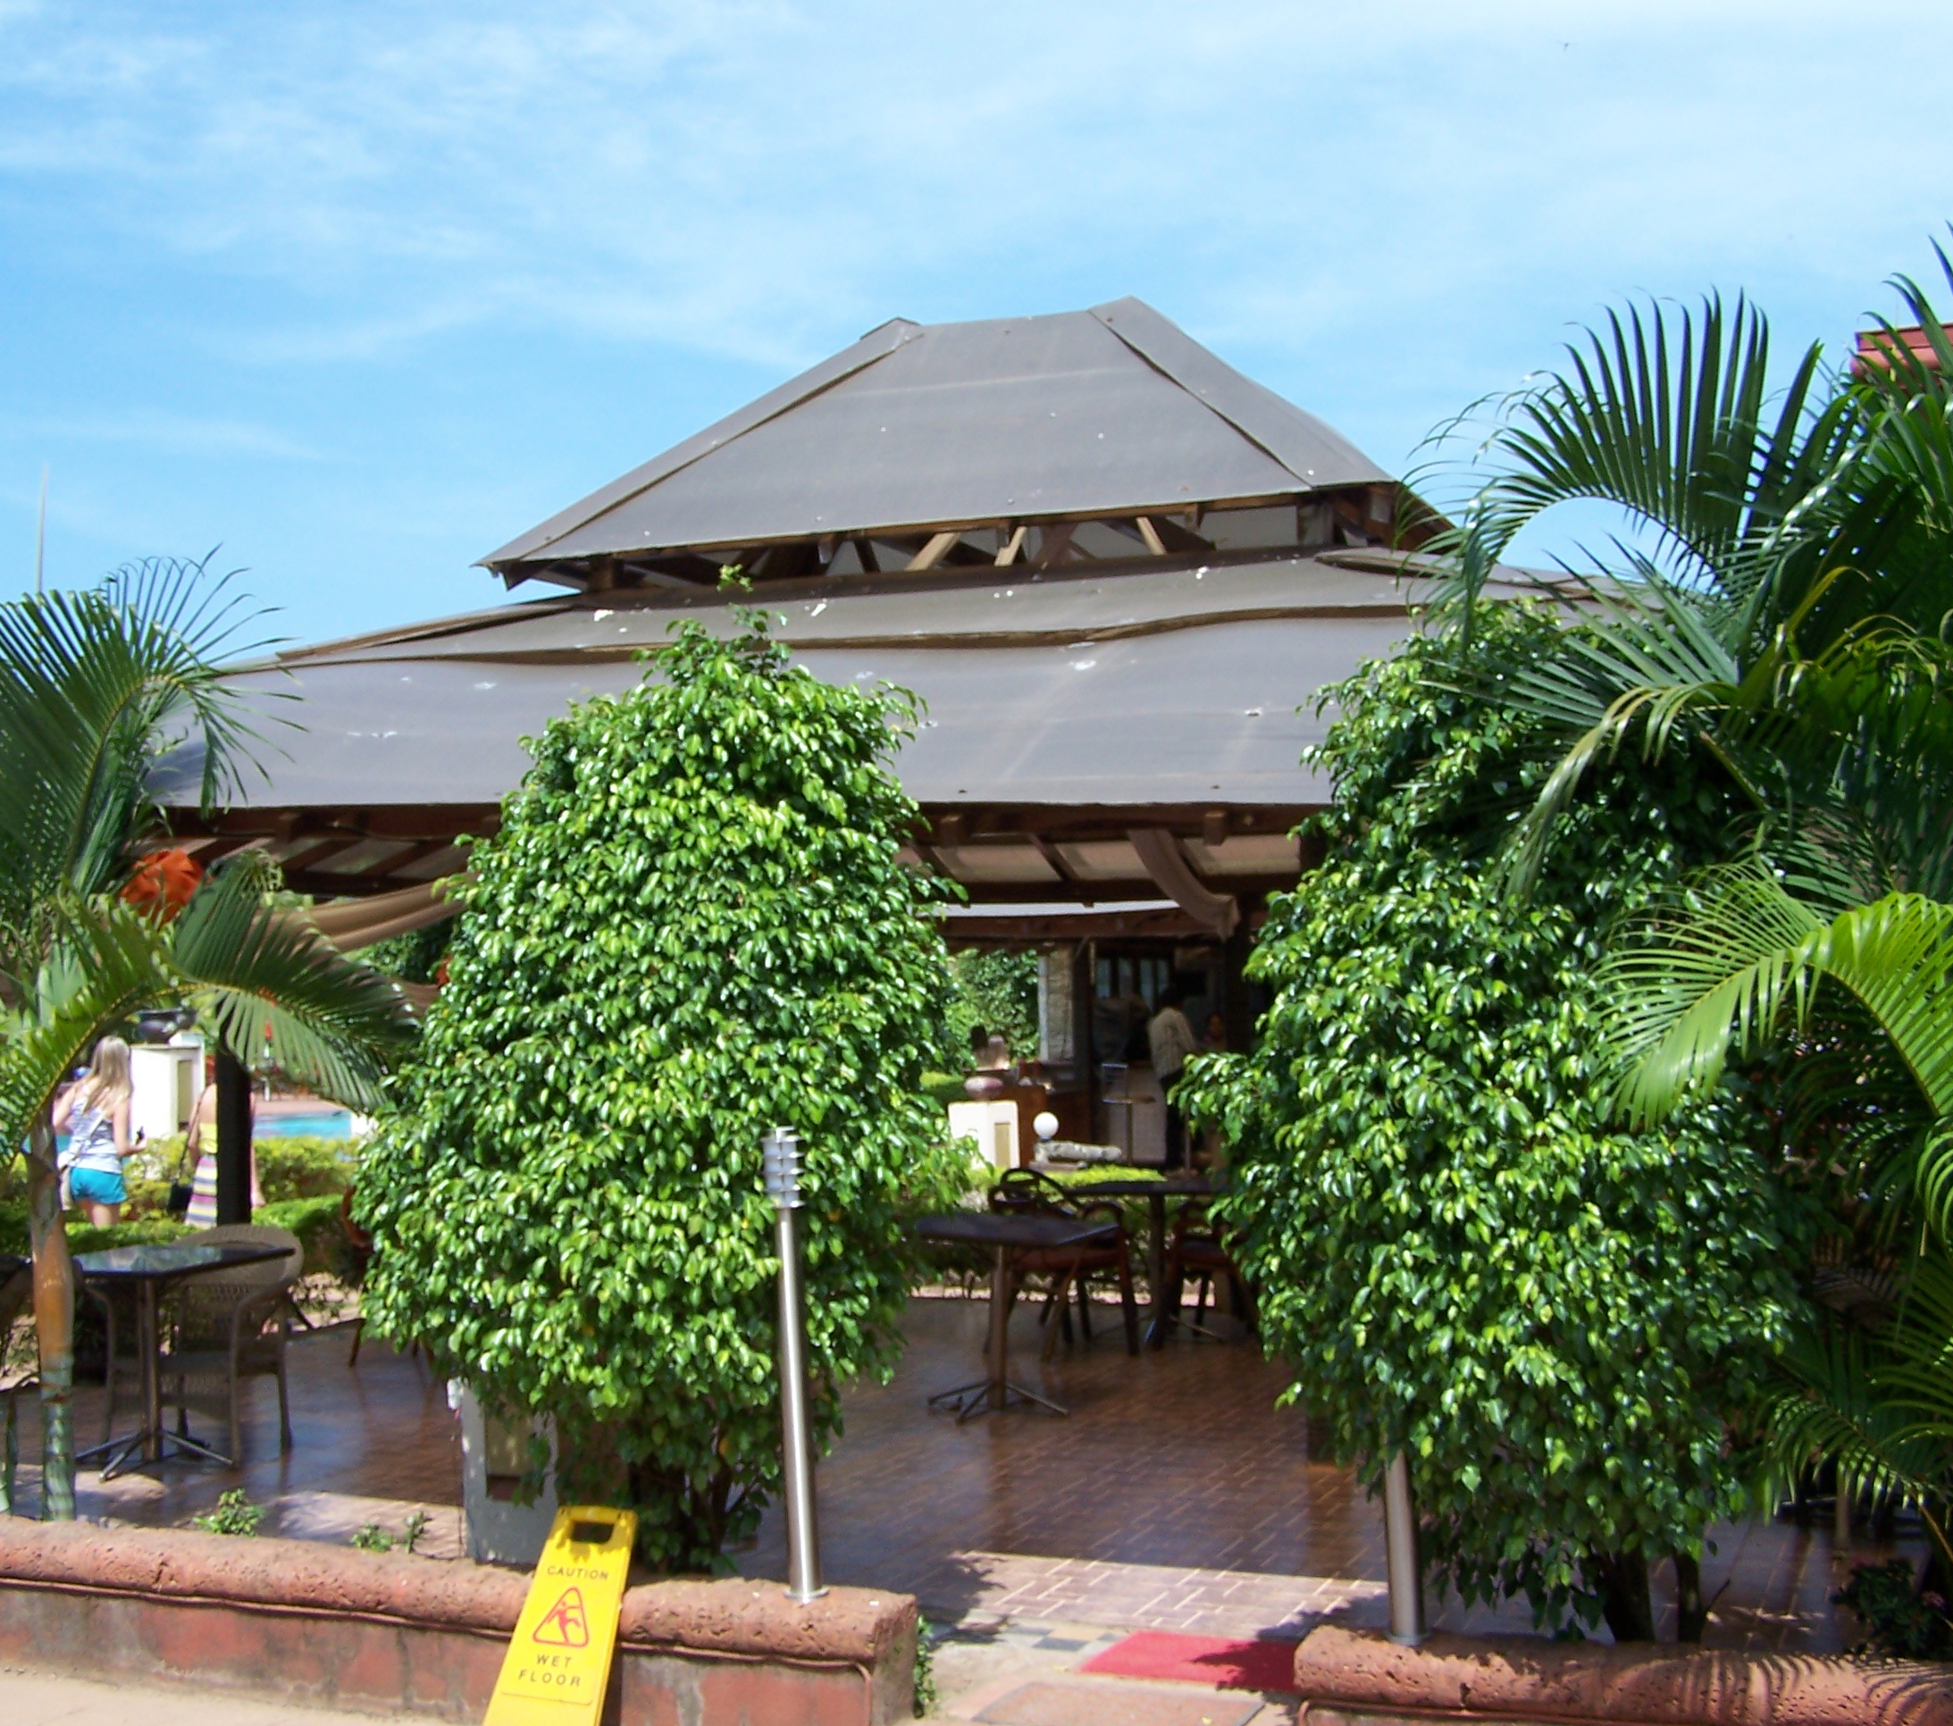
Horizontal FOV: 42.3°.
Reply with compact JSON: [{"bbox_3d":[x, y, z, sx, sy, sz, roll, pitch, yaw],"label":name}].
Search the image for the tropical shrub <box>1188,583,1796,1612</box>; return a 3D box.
[{"bbox_3d":[1.212,0.702,5.878,1.470,2.550,1.400,0,-2,0],"label":"tropical shrub"}]

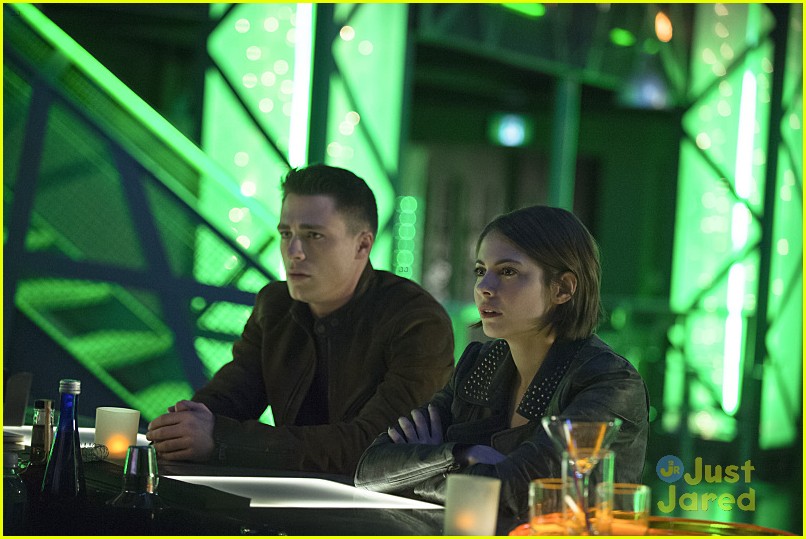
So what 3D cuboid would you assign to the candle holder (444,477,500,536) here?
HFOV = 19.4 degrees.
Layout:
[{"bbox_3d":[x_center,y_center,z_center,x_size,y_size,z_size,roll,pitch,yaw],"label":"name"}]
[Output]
[{"bbox_3d":[0.098,0.343,3.380,0.076,0.087,0.076,3,3,0],"label":"candle holder"}]

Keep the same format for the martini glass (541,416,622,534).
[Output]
[{"bbox_3d":[0.248,0.301,3.330,0.113,0.178,0.113,3,3,0],"label":"martini glass"}]

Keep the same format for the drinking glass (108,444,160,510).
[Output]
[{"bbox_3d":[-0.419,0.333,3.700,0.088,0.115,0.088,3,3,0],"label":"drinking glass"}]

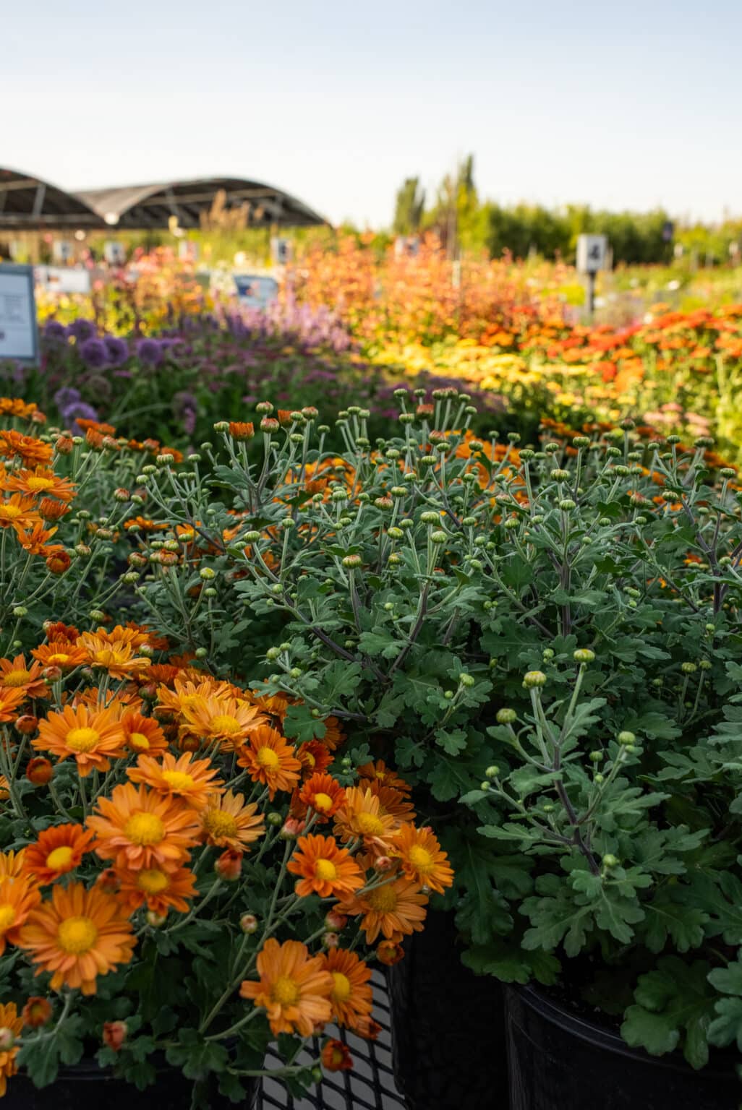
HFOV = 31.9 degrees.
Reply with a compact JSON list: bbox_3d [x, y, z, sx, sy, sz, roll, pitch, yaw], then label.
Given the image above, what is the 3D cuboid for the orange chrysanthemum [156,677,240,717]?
[{"bbox_3d":[-0.096,0.081,0.725,0.047,0.014,0.047,-2,24,-8],"label":"orange chrysanthemum"}]

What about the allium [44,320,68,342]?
[{"bbox_3d":[-0.644,-0.457,2.650,0.052,0.050,0.052,0,13,0],"label":"allium"}]

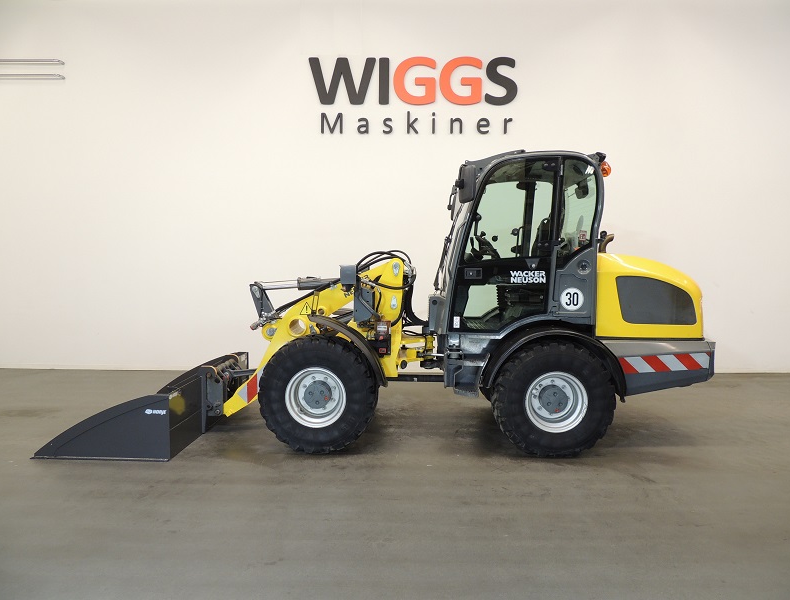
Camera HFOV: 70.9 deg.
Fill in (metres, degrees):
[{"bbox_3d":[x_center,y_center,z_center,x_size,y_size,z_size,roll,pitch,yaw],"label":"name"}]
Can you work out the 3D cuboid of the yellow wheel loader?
[{"bbox_3d":[-0.061,-0.015,5.776,6.160,2.730,2.220,1,4,2],"label":"yellow wheel loader"}]

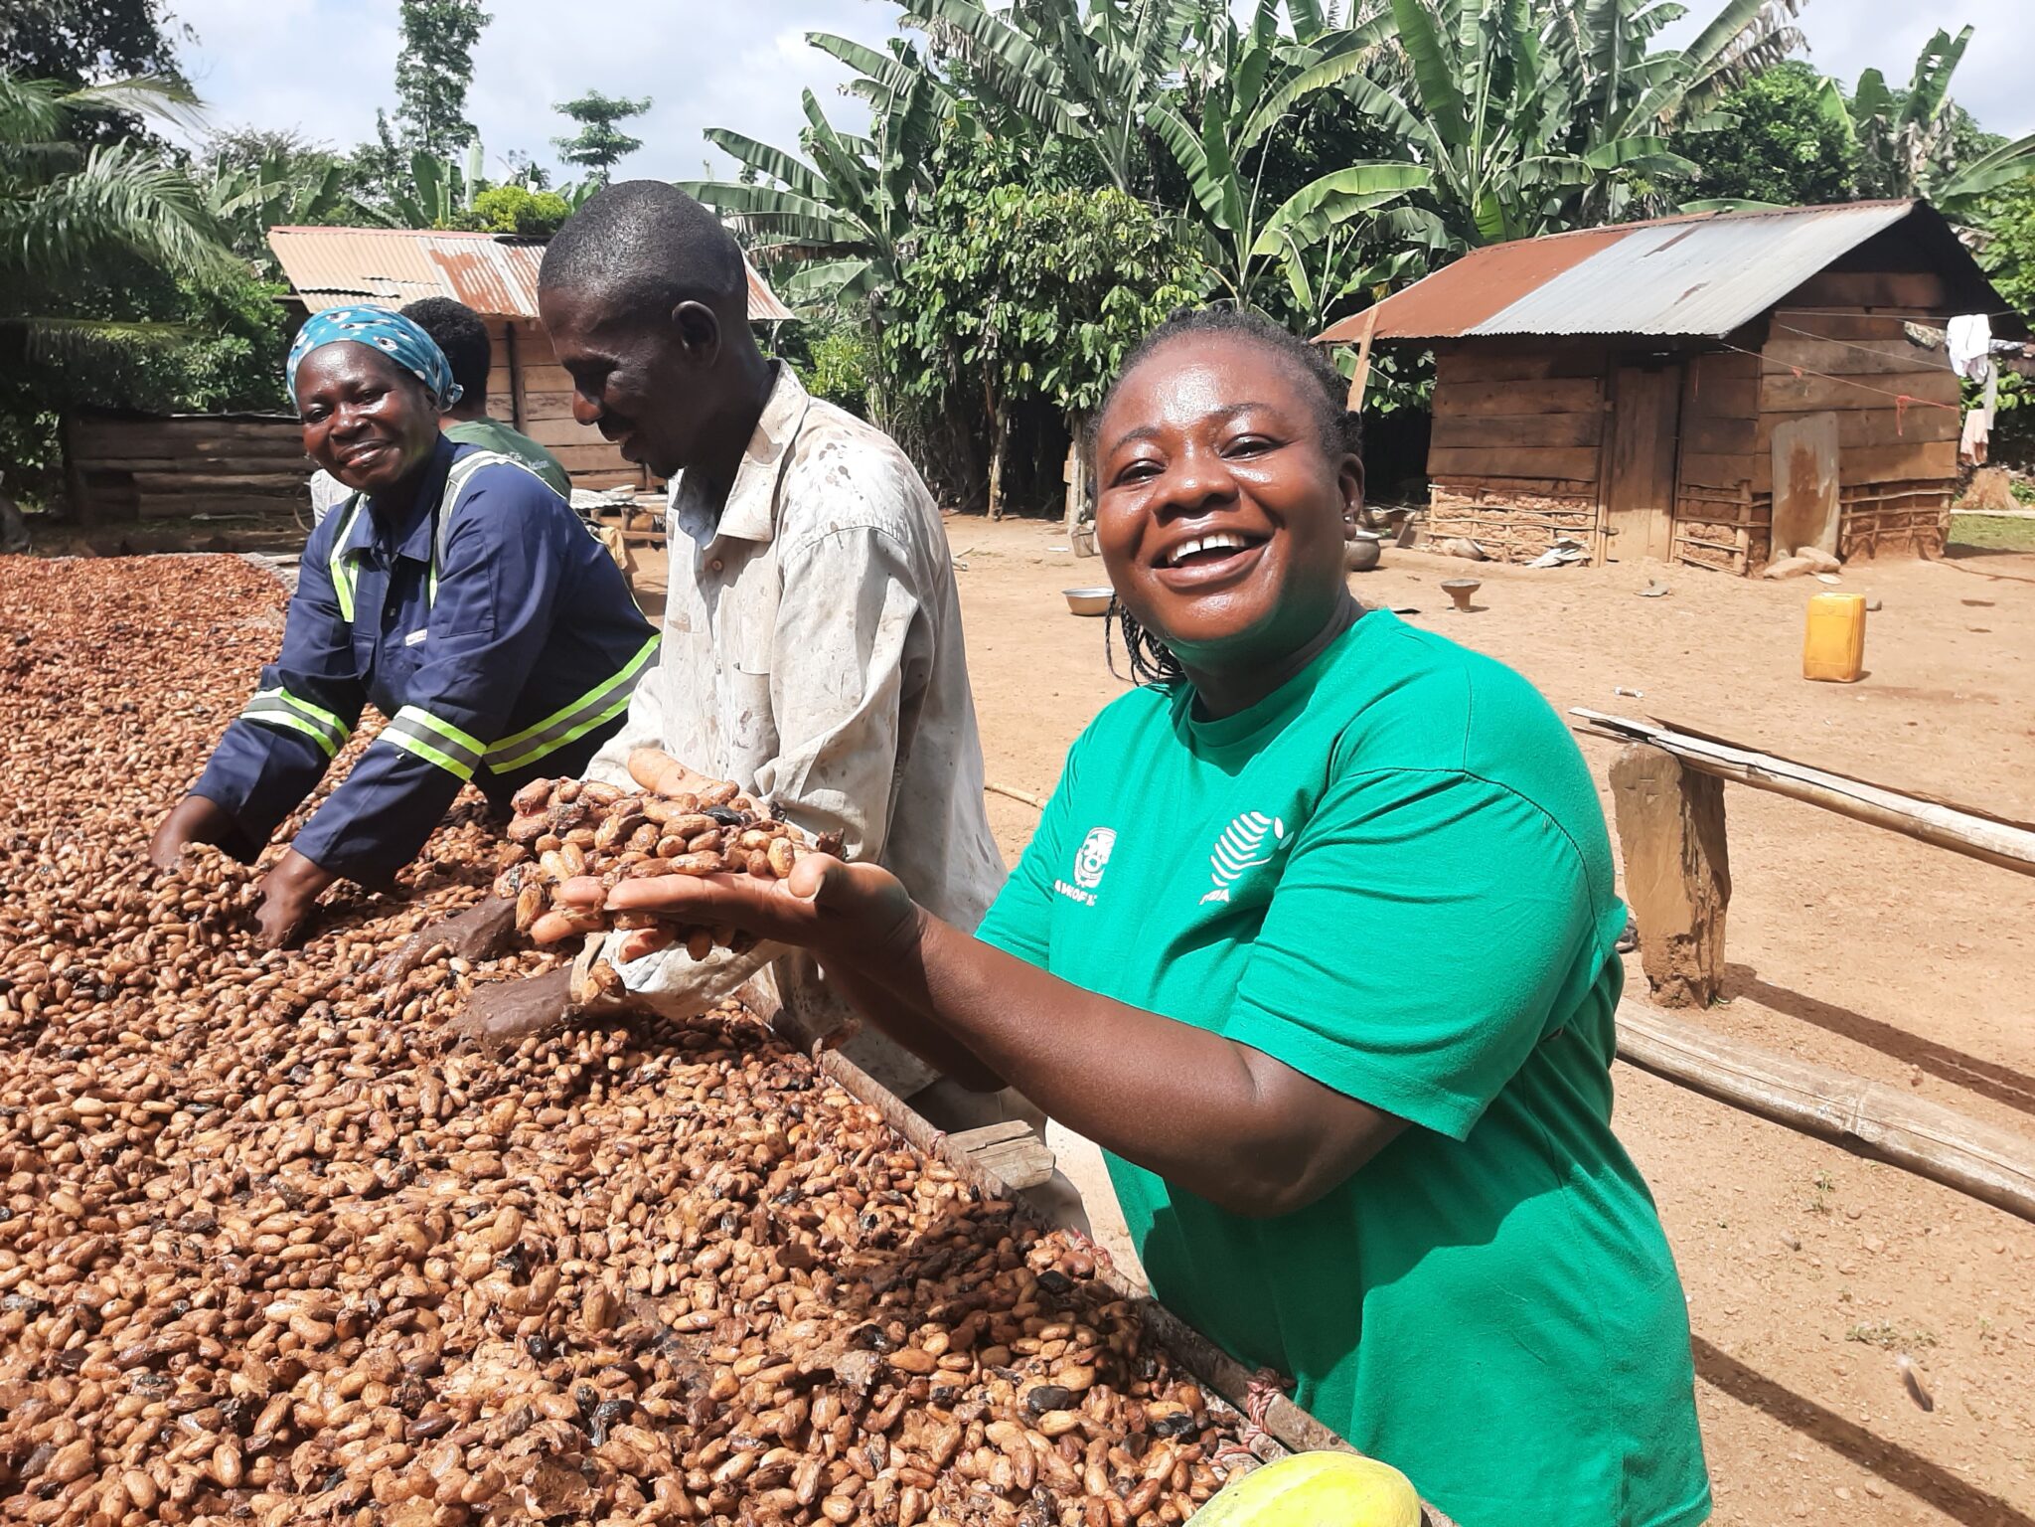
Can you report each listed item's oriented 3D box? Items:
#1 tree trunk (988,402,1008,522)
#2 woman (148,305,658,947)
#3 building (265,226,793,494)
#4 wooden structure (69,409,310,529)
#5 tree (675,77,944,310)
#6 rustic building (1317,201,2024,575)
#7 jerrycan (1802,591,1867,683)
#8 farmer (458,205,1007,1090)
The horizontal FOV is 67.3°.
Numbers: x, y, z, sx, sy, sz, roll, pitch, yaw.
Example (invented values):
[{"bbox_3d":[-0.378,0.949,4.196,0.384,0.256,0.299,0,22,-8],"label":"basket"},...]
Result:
[{"bbox_3d":[-0.243,-3.830,19.432,0.200,1.600,0.200,-2,13,0],"label":"tree trunk"},{"bbox_3d":[-0.672,0.262,1.940,0.620,1.580,0.550,-13,17,-41],"label":"woman"},{"bbox_3d":[-5.440,-4.121,17.483,5.100,3.600,3.300,-10,15,-30],"label":"building"},{"bbox_3d":[-10.535,-3.801,19.772,3.400,1.550,1.600,-6,13,-17],"label":"wooden structure"},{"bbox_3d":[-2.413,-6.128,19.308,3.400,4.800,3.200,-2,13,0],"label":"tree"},{"bbox_3d":[5.908,-3.481,14.431,3.900,2.950,4.750,-9,14,-28],"label":"rustic building"},{"bbox_3d":[4.280,-0.678,7.994,0.240,0.430,0.270,9,17,40],"label":"jerrycan"},{"bbox_3d":[-0.250,0.296,1.520,0.540,1.670,0.500,-12,16,-37],"label":"farmer"}]

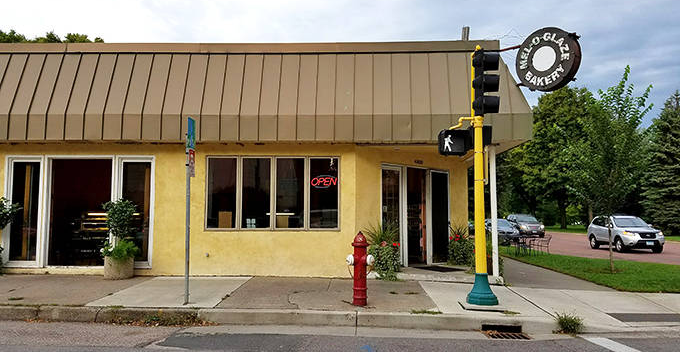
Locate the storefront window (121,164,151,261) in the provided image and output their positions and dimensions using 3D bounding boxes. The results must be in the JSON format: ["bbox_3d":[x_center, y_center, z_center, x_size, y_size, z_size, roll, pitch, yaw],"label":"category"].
[{"bbox_3d":[-4.545,0.776,11.406,0.690,2.312,0.100,0,-5,1],"label":"storefront window"}]

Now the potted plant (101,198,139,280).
[{"bbox_3d":[-4.836,1.360,11.228,0.835,1.752,0.780,0,-4,0],"label":"potted plant"}]

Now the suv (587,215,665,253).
[{"bbox_3d":[13.987,2.826,25.189,1.890,1.750,4.670,0,-5,3],"label":"suv"}]

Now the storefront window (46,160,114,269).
[{"bbox_3d":[-5.984,0.820,11.777,1.499,2.461,0.100,0,-4,1],"label":"storefront window"}]

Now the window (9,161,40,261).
[{"bbox_3d":[-7.302,0.812,11.801,0.716,2.328,0.100,0,-4,1],"label":"window"}]

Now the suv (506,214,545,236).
[{"bbox_3d":[14.266,3.834,39.124,1.980,1.820,5.000,0,-4,8],"label":"suv"}]

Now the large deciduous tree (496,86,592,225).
[{"bbox_3d":[24.501,-1.804,60.672,10.500,16.000,10.000,0,-5,1],"label":"large deciduous tree"}]

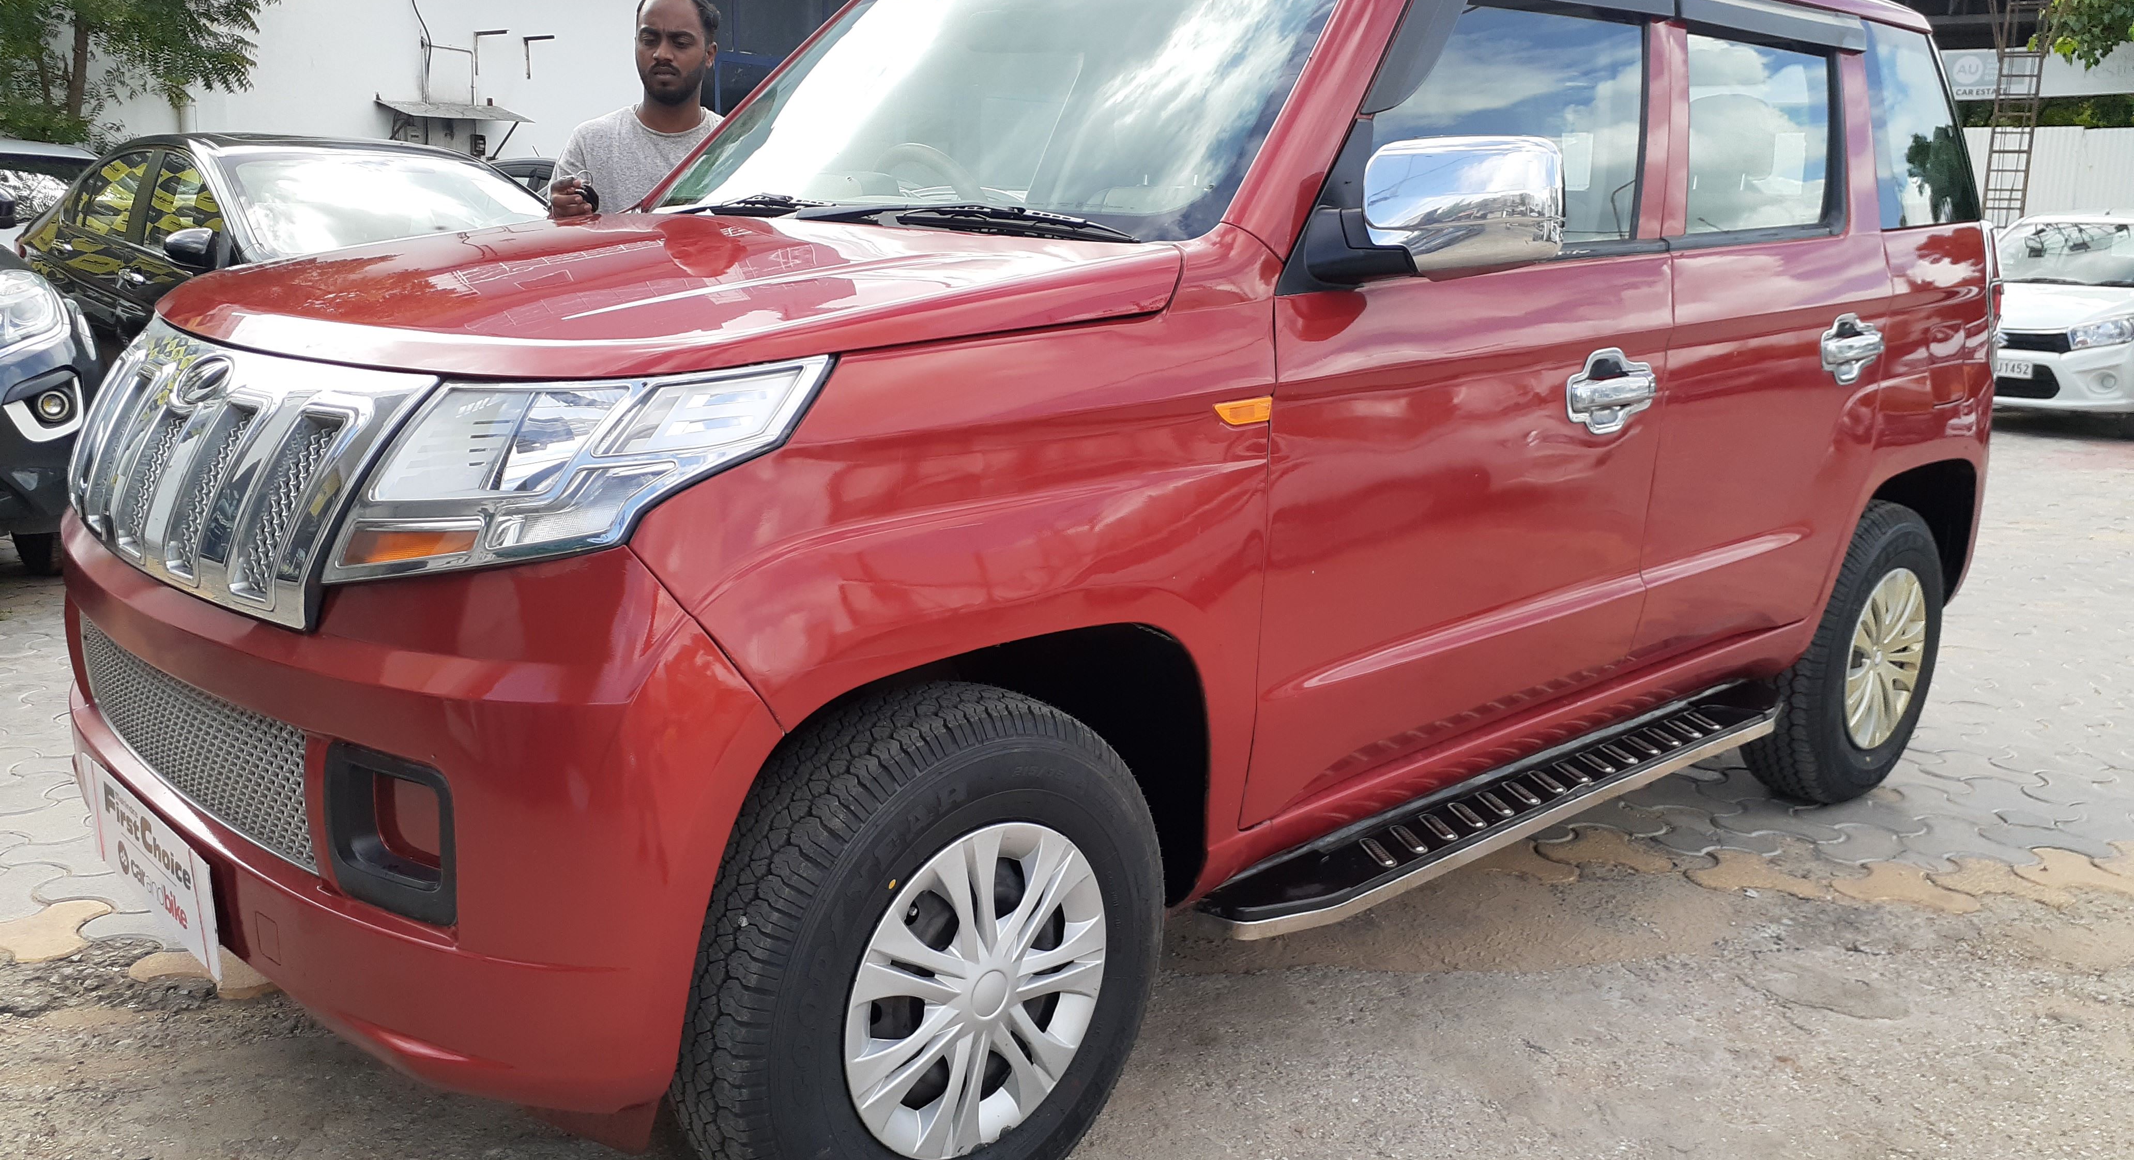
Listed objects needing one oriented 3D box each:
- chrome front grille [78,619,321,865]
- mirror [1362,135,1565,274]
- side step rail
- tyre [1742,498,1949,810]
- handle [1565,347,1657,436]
[{"bbox_3d":[-1.166,0.181,2.166,0.085,0.180,0.870,-9,17,-41],"label":"chrome front grille"},{"bbox_3d":[0.505,-0.482,2.148,0.140,0.185,0.250,-9,17,-41],"label":"mirror"},{"bbox_3d":[0.790,0.351,2.784,1.600,0.075,0.165,-9,17,-41],"label":"side step rail"},{"bbox_3d":[1.816,0.163,3.885,0.700,0.700,0.220,-9,17,-41],"label":"tyre"},{"bbox_3d":[0.871,-0.300,2.657,0.245,0.135,0.052,-9,17,-41],"label":"handle"}]

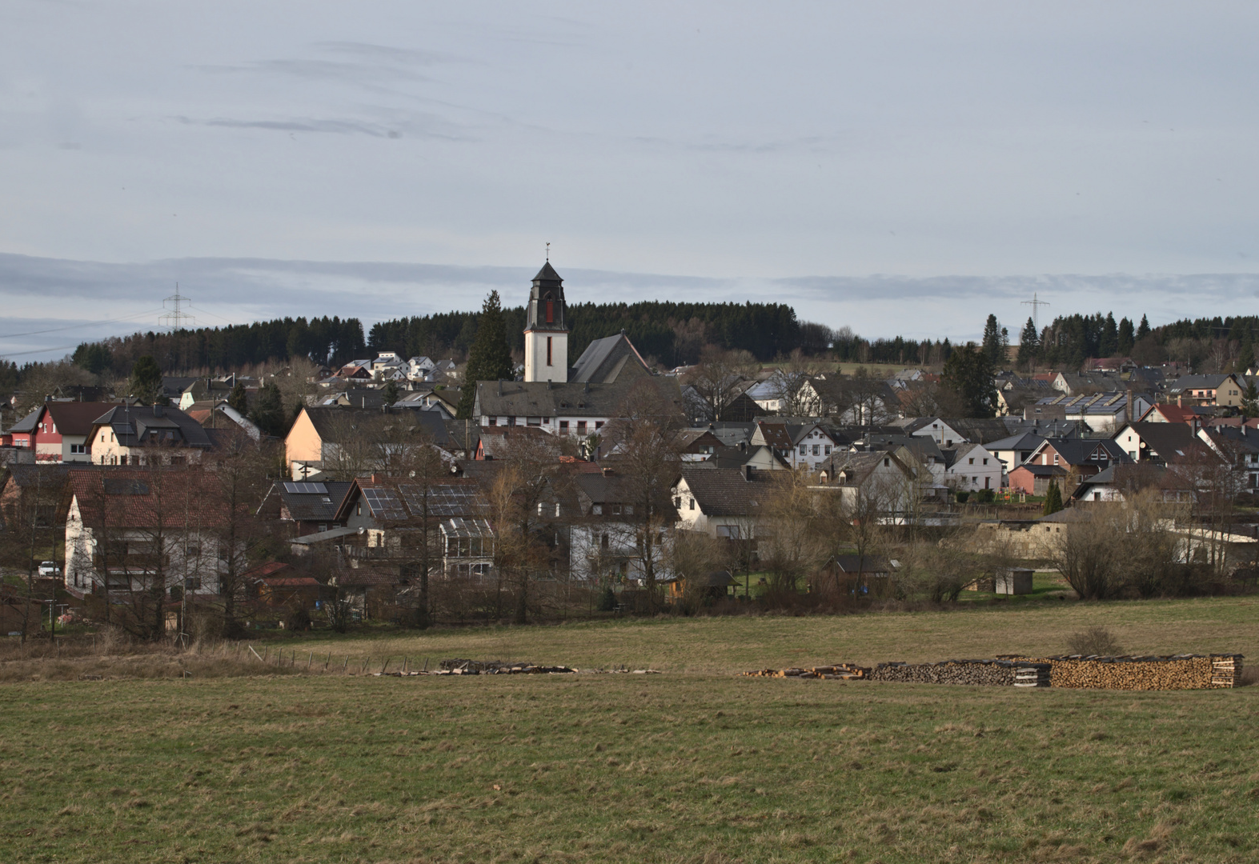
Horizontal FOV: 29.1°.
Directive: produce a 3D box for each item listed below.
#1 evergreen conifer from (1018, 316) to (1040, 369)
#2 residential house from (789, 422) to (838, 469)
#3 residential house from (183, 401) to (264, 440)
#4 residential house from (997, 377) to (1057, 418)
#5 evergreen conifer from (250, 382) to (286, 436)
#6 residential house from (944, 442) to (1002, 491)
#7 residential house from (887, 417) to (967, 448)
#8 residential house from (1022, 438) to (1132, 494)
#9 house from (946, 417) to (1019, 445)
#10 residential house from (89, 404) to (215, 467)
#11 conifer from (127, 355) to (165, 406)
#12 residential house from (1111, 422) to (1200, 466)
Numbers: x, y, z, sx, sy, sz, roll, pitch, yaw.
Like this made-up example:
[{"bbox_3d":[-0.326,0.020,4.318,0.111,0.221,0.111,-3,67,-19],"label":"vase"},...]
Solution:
[{"bbox_3d":[145.110,-31.590,880.000,7.600,19.980,7.400,0,0,0],"label":"evergreen conifer"},{"bbox_3d":[28.170,3.160,386.000,7.800,9.090,9.000,0,0,-20],"label":"residential house"},{"bbox_3d":[-61.380,-1.070,358.000,11.300,7.070,10.500,0,0,-39],"label":"residential house"},{"bbox_3d":[80.290,-6.640,490.000,11.000,8.550,9.500,0,0,-25],"label":"residential house"},{"bbox_3d":[-57.480,-2.910,385.000,5.600,9.870,5.400,0,0,0],"label":"evergreen conifer"},{"bbox_3d":[51.290,5.680,378.000,9.300,7.870,10.500,0,0,-24],"label":"residential house"},{"bbox_3d":[52.060,1.820,428.000,10.800,8.640,12.000,0,0,-23],"label":"residential house"},{"bbox_3d":[63.430,4.860,345.000,13.000,7.830,9.300,0,0,-36],"label":"residential house"},{"bbox_3d":[58.480,1.960,405.000,11.000,8.510,9.000,0,0,-17],"label":"house"},{"bbox_3d":[-59.920,0.640,303.000,12.700,8.030,10.000,0,0,-36],"label":"residential house"},{"bbox_3d":[-85.720,-7.640,430.000,6.700,11.930,6.500,0,0,0],"label":"conifer"},{"bbox_3d":[82.840,3.260,374.000,13.500,9.360,13.000,0,0,-40],"label":"residential house"}]

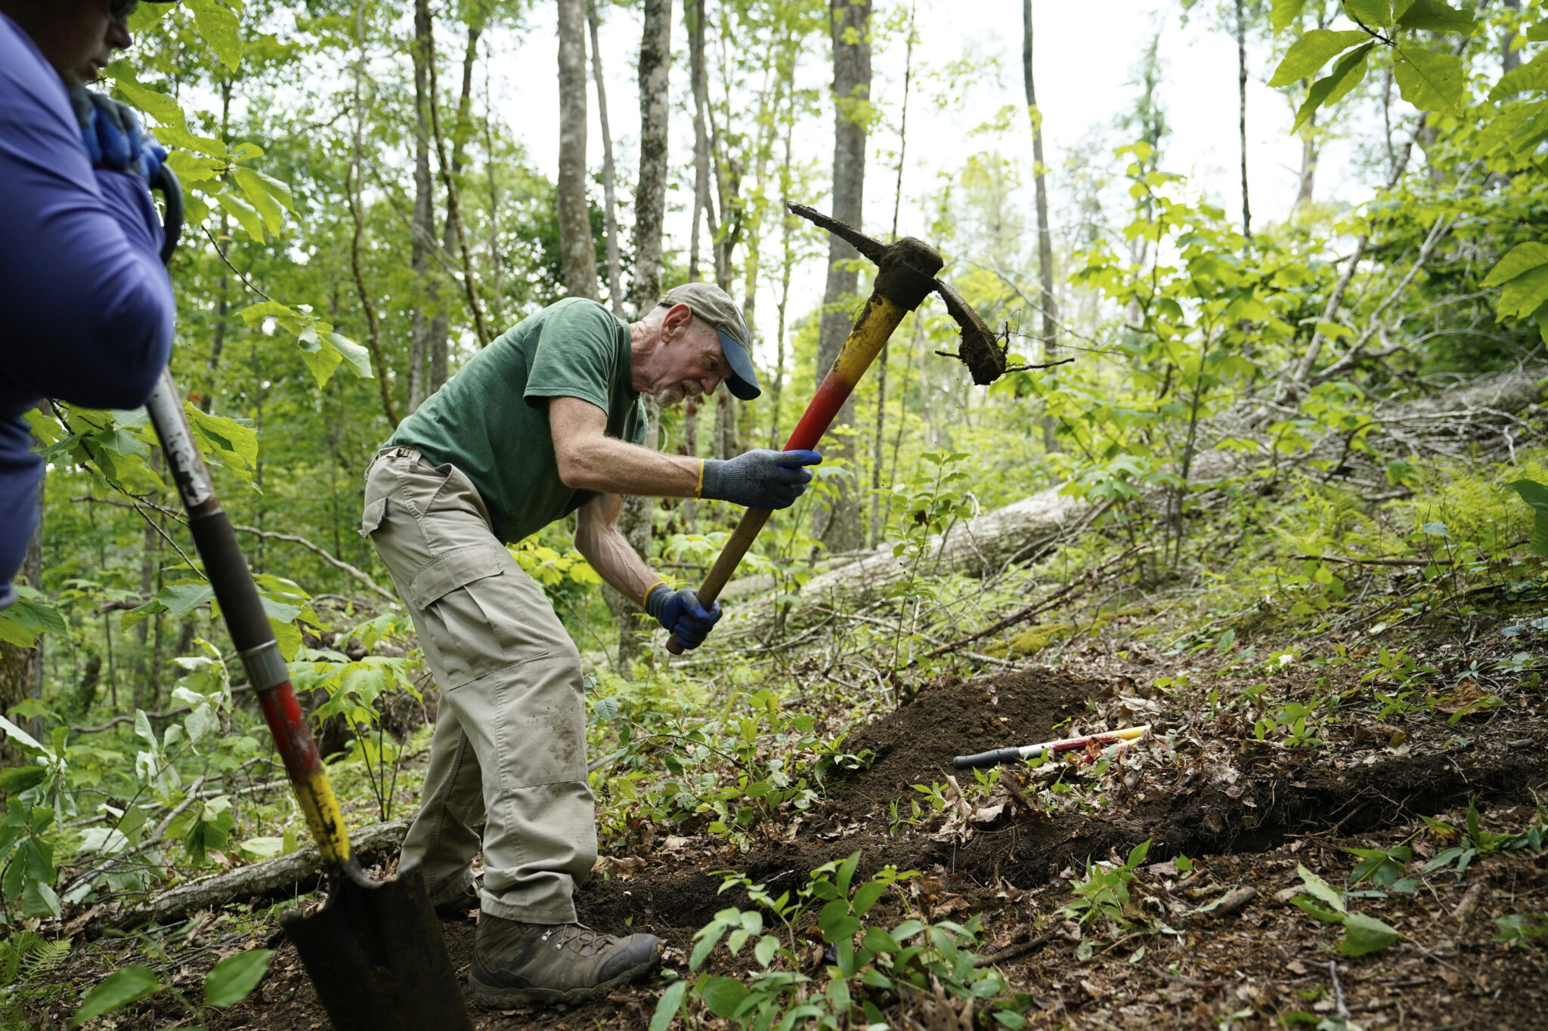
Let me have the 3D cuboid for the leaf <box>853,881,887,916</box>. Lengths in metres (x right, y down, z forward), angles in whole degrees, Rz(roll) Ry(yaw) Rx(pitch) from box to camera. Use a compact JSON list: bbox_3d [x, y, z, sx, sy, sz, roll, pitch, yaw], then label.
[{"bbox_3d":[0.143,0.568,1.473,0.034,0.015,0.073,25,48,32],"label":"leaf"}]

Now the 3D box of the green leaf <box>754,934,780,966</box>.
[{"bbox_3d":[-0.012,0.644,1.463,0.034,0.012,0.052,9,33,15],"label":"green leaf"}]

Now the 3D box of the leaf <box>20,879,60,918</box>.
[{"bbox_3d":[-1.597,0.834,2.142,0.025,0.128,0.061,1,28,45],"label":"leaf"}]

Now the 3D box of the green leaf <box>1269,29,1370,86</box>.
[{"bbox_3d":[0.952,-0.814,1.743,0.169,0.025,0.102,-17,-46,45],"label":"green leaf"}]

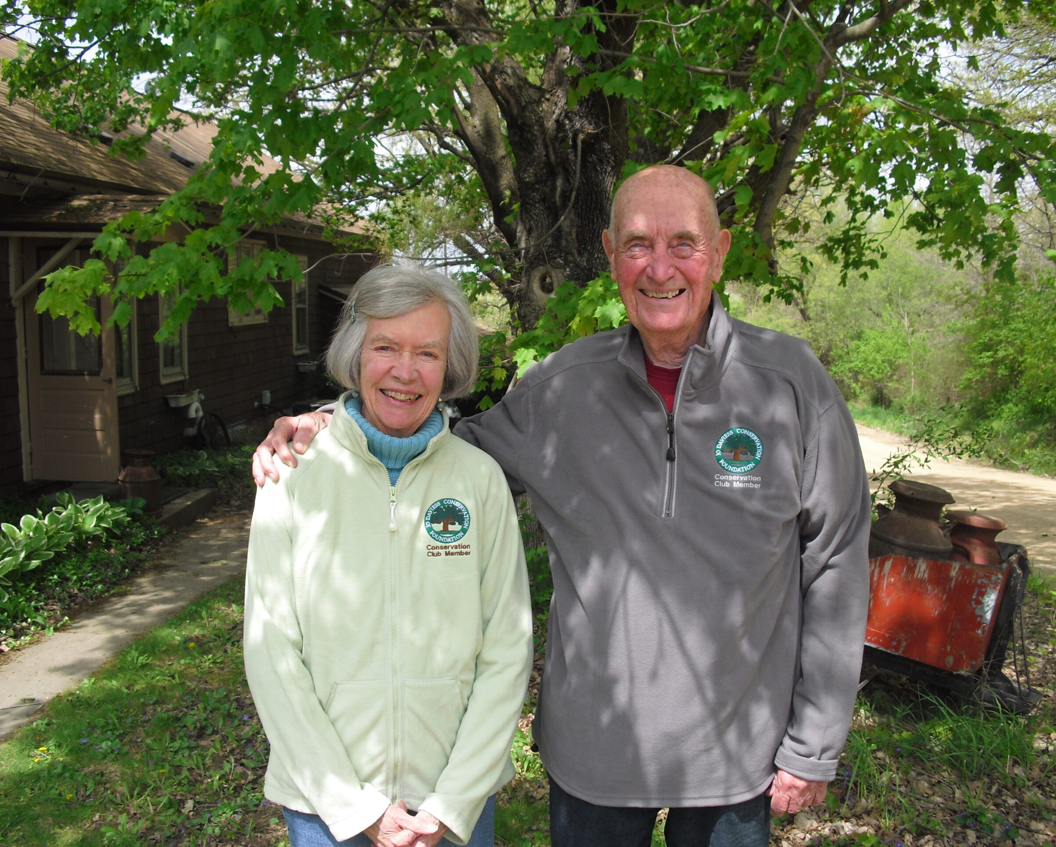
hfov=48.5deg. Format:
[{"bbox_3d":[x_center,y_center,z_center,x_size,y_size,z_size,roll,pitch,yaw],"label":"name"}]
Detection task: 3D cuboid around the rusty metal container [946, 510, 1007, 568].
[{"bbox_3d":[1.788,0.654,4.833,0.310,0.530,0.310,12,8,16],"label":"rusty metal container"}]

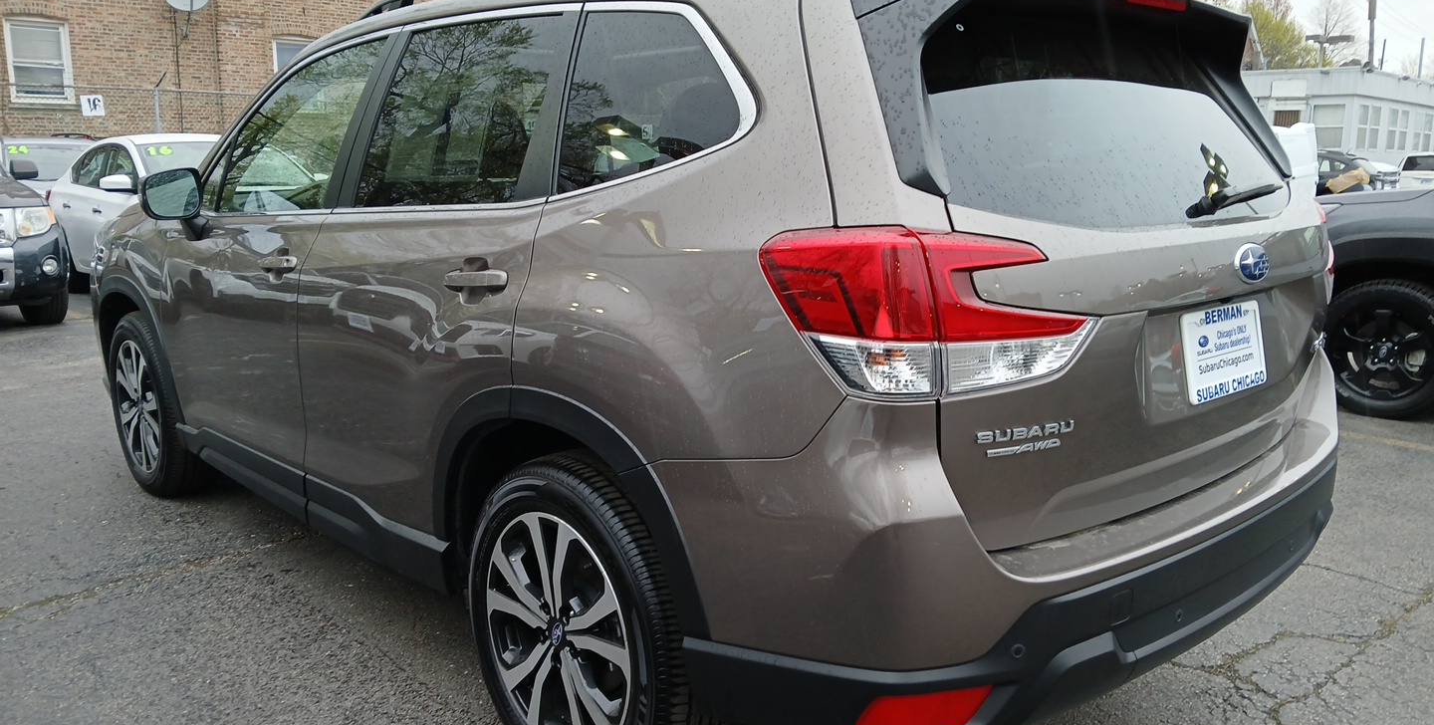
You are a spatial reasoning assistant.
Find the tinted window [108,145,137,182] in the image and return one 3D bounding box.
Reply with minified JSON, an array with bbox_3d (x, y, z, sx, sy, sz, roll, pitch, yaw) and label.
[{"bbox_3d":[-5.450,-1.780,9.900,0.900,0.430,0.070,11,-7,45],"label":"tinted window"}]

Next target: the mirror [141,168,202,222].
[{"bbox_3d":[-1.690,-0.521,3.345,0.190,0.168,0.115,-9,14,-43],"label":"mirror"}]

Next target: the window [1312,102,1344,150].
[{"bbox_3d":[17.038,-6.569,30.000,0.100,1.280,0.820,-10,15,-43],"label":"window"}]

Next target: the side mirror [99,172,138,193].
[{"bbox_3d":[-4.659,-1.393,8.371,0.250,0.165,0.140,-10,15,-43],"label":"side mirror"}]

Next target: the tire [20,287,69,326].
[{"bbox_3d":[-5.182,-0.658,8.232,0.240,0.730,0.730,-10,15,-43],"label":"tire"}]

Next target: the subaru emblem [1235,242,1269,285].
[{"bbox_3d":[0.963,-0.179,1.939,0.123,0.073,0.017,-10,6,-43],"label":"subaru emblem"}]

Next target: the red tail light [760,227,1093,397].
[{"bbox_3d":[0.325,-0.091,1.704,0.400,0.260,0.370,-9,14,-43],"label":"red tail light"}]

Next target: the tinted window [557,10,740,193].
[{"bbox_3d":[-0.125,-0.478,1.949,0.475,0.365,0.050,10,-2,42],"label":"tinted window"}]

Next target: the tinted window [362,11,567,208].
[{"bbox_3d":[-0.569,-0.554,2.421,0.860,0.450,0.060,11,-3,45],"label":"tinted window"}]

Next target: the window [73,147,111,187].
[{"bbox_3d":[-6.150,-1.935,10.650,1.000,0.430,0.070,11,-7,45],"label":"window"}]

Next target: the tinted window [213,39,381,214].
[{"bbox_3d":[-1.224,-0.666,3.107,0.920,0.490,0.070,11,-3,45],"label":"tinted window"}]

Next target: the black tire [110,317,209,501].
[{"bbox_3d":[-2.087,0.153,4.093,0.230,0.700,0.700,-10,15,-43],"label":"black tire"}]

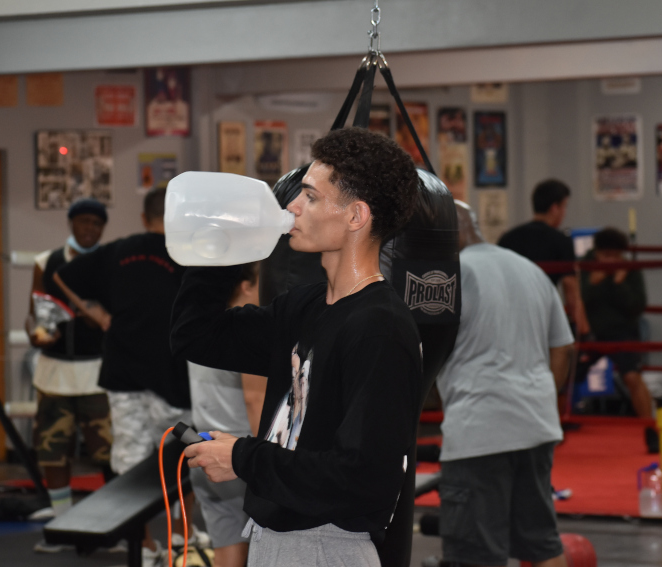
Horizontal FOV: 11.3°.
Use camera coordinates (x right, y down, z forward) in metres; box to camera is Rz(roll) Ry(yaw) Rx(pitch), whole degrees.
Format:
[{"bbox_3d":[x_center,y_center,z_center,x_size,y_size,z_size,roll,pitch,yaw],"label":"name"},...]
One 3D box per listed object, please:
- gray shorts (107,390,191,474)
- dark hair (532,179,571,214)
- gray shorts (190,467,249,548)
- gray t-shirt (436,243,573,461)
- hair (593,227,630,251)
[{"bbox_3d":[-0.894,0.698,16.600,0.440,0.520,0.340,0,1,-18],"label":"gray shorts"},{"bbox_3d":[1.289,-0.508,19.600,0.220,0.205,0.190,-1,1,-41],"label":"dark hair"},{"bbox_3d":[-0.370,0.741,12.000,0.300,0.420,0.330,-1,1,-37],"label":"gray shorts"},{"bbox_3d":[0.611,0.239,11.800,0.470,0.760,0.380,0,1,-19],"label":"gray t-shirt"},{"bbox_3d":[1.840,-0.289,22.000,0.235,0.190,0.225,0,1,9],"label":"hair"}]

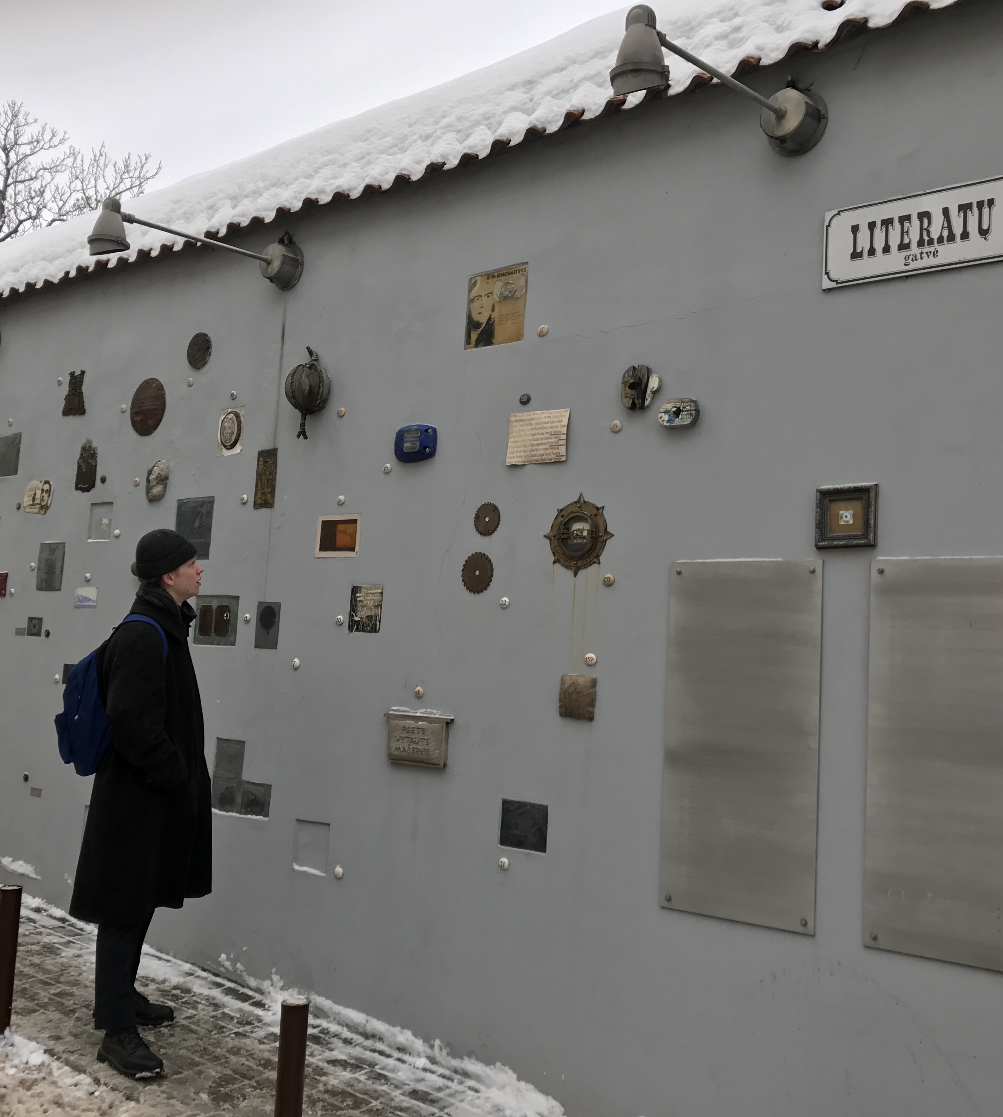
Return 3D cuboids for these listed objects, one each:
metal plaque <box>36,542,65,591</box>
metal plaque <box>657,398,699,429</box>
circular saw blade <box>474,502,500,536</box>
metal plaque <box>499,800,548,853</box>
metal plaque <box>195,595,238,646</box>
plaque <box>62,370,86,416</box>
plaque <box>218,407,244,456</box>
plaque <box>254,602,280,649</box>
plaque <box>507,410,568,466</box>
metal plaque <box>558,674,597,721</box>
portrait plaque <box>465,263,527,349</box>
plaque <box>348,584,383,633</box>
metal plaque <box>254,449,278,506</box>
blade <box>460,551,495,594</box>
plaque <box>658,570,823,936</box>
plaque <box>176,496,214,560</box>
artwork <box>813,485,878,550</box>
[{"bbox_3d":[-2.313,0.043,6.188,0.224,0.246,0.020,-1,-7,38],"label":"metal plaque"},{"bbox_3d":[0.584,-0.474,3.957,0.135,0.088,0.040,-1,-7,38],"label":"metal plaque"},{"bbox_3d":[-0.051,-0.140,4.359,0.125,0.125,0.006,-1,-6,38],"label":"circular saw blade"},{"bbox_3d":[0.079,0.928,4.186,0.201,0.161,0.020,-1,-7,38],"label":"metal plaque"},{"bbox_3d":[-1.288,0.279,5.404,0.298,0.221,0.020,-1,-7,38],"label":"metal plaque"},{"bbox_3d":[-2.262,-0.875,6.361,0.222,0.238,0.030,-1,-6,38],"label":"plaque"},{"bbox_3d":[-1.253,-0.587,5.528,0.171,0.211,0.030,-1,-6,38],"label":"plaque"},{"bbox_3d":[-1.022,0.291,5.244,0.147,0.202,0.015,-1,-6,38],"label":"plaque"},{"bbox_3d":[0.129,-0.445,4.427,0.269,0.189,0.015,-1,-6,38],"label":"plaque"},{"bbox_3d":[0.253,0.476,4.138,0.145,0.150,0.035,-1,-7,38],"label":"metal plaque"},{"bbox_3d":[-0.020,-0.941,4.522,0.277,0.294,0.020,-1,-7,38],"label":"portrait plaque"},{"bbox_3d":[-0.548,0.204,4.823,0.173,0.185,0.020,-1,-7,38],"label":"plaque"},{"bbox_3d":[-1.041,-0.348,5.286,0.131,0.262,0.020,-1,-7,38],"label":"metal plaque"},{"bbox_3d":[-0.091,0.056,4.483,0.155,0.155,0.010,-1,-7,38],"label":"blade"},{"bbox_3d":[0.736,0.555,3.720,0.515,1.102,0.012,-1,-7,38],"label":"plaque"},{"bbox_3d":[-1.436,-0.137,5.575,0.277,0.285,0.020,-1,-7,38],"label":"plaque"},{"bbox_3d":[1.001,-0.119,3.496,0.180,0.176,0.035,-1,-6,38],"label":"artwork"}]

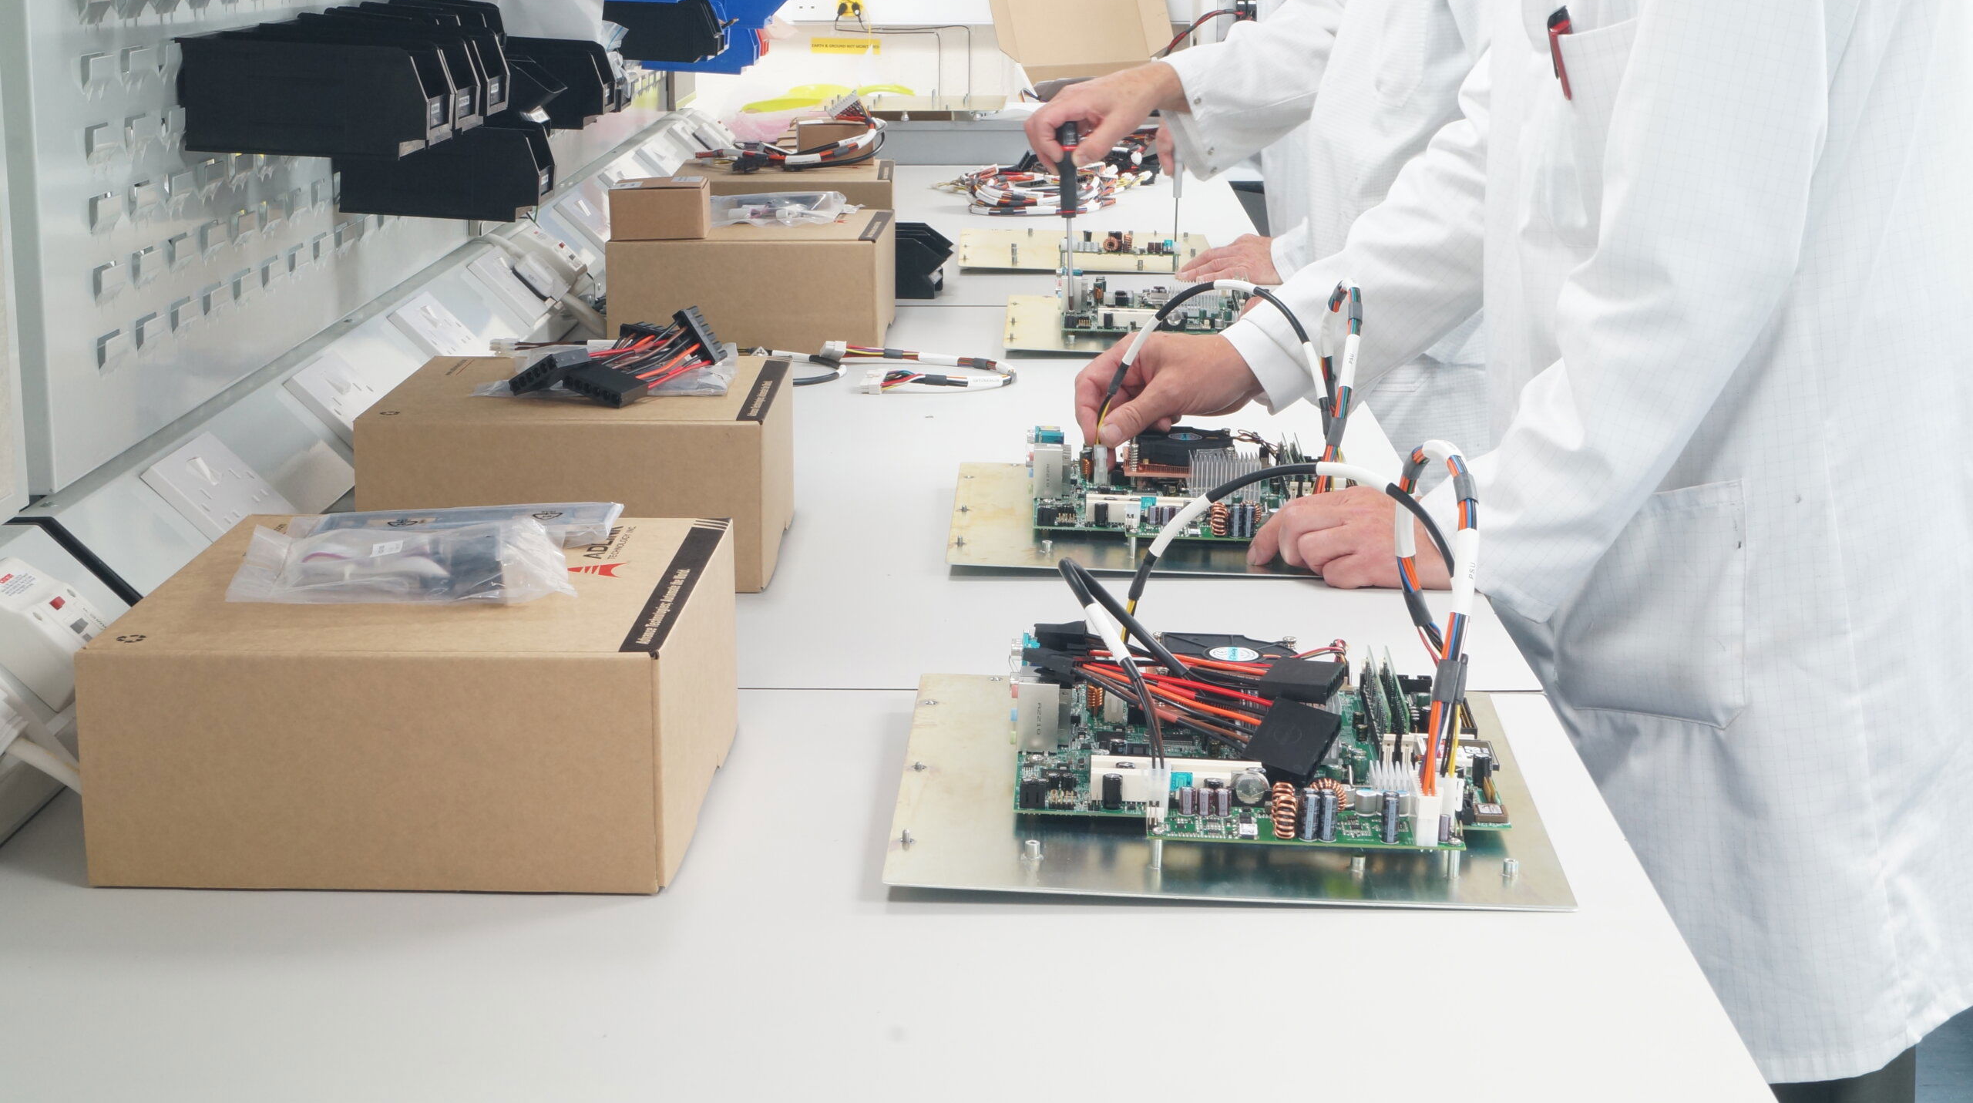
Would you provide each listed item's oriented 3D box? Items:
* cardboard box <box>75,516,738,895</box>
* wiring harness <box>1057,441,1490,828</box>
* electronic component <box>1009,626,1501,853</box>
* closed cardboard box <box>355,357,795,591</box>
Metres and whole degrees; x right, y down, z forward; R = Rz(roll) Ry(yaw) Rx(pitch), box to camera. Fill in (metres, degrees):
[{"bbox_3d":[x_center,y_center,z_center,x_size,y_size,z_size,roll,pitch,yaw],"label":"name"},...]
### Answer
[{"bbox_3d":[-0.283,0.072,1.471,0.272,0.117,0.280,1,13,2],"label":"cardboard box"},{"bbox_3d":[0.142,0.032,1.466,0.210,0.166,0.190,1,13,2],"label":"wiring harness"},{"bbox_3d":[0.137,0.088,1.498,0.248,0.048,0.266,1,13,2],"label":"electronic component"},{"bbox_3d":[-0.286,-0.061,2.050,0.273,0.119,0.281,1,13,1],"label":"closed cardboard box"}]

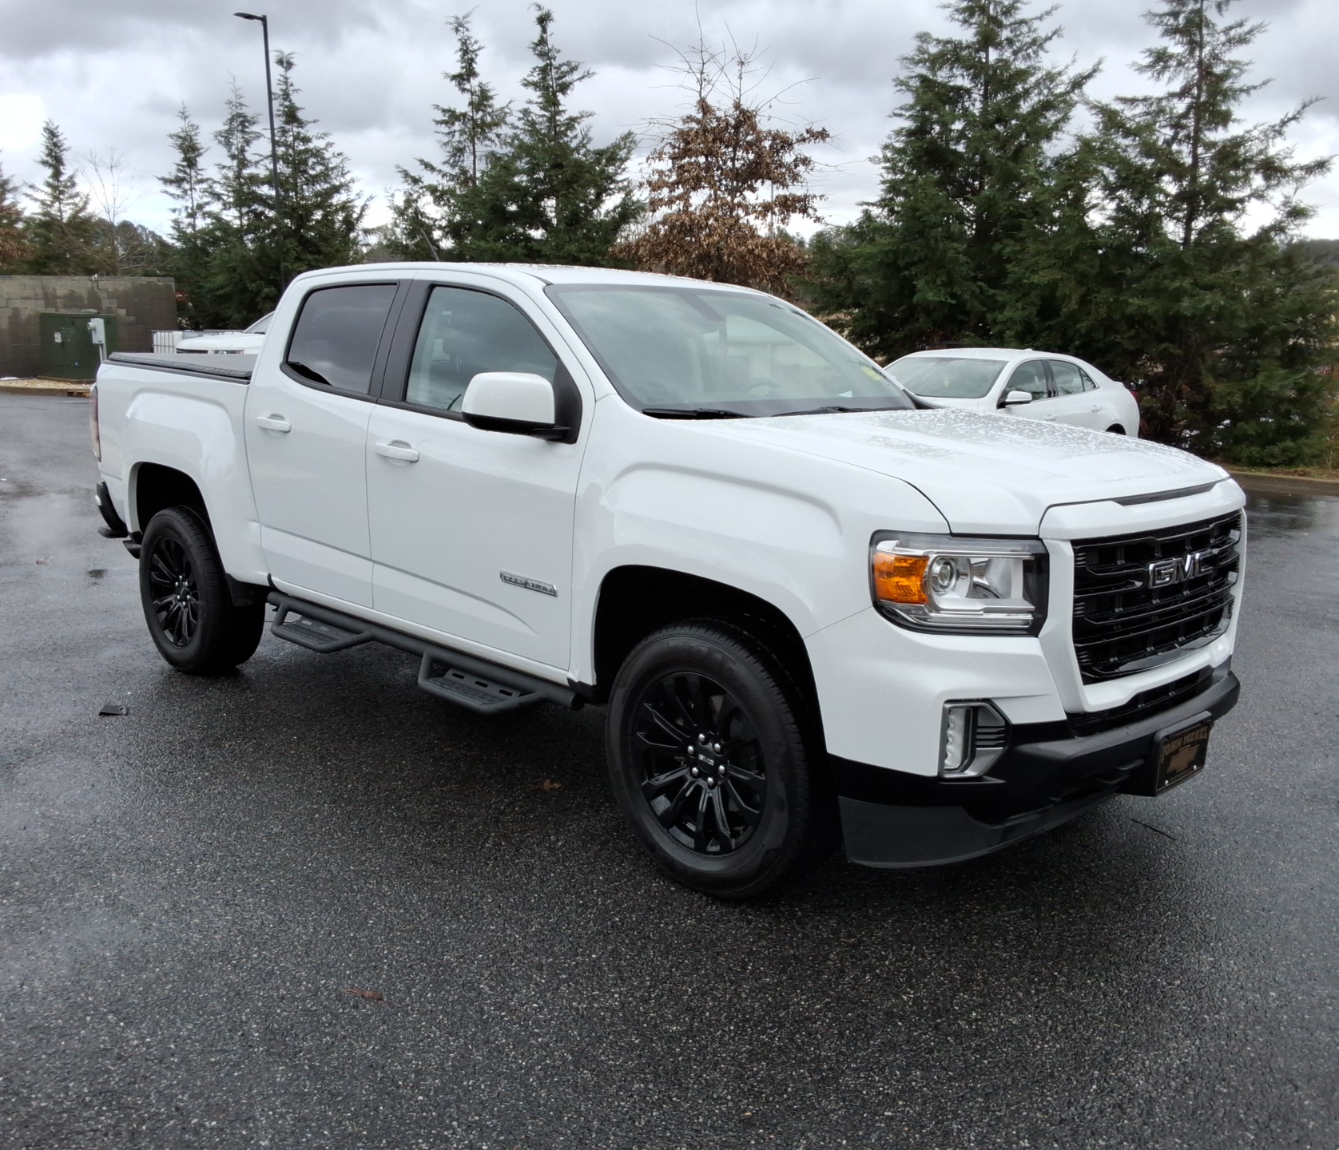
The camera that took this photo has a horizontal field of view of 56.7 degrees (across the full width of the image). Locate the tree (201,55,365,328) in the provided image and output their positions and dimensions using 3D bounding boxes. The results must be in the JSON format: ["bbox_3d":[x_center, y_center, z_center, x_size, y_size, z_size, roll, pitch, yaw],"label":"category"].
[{"bbox_3d":[-10.740,-10.009,35.285,4.500,9.070,4.500,-3,10,-16],"label":"tree"}]

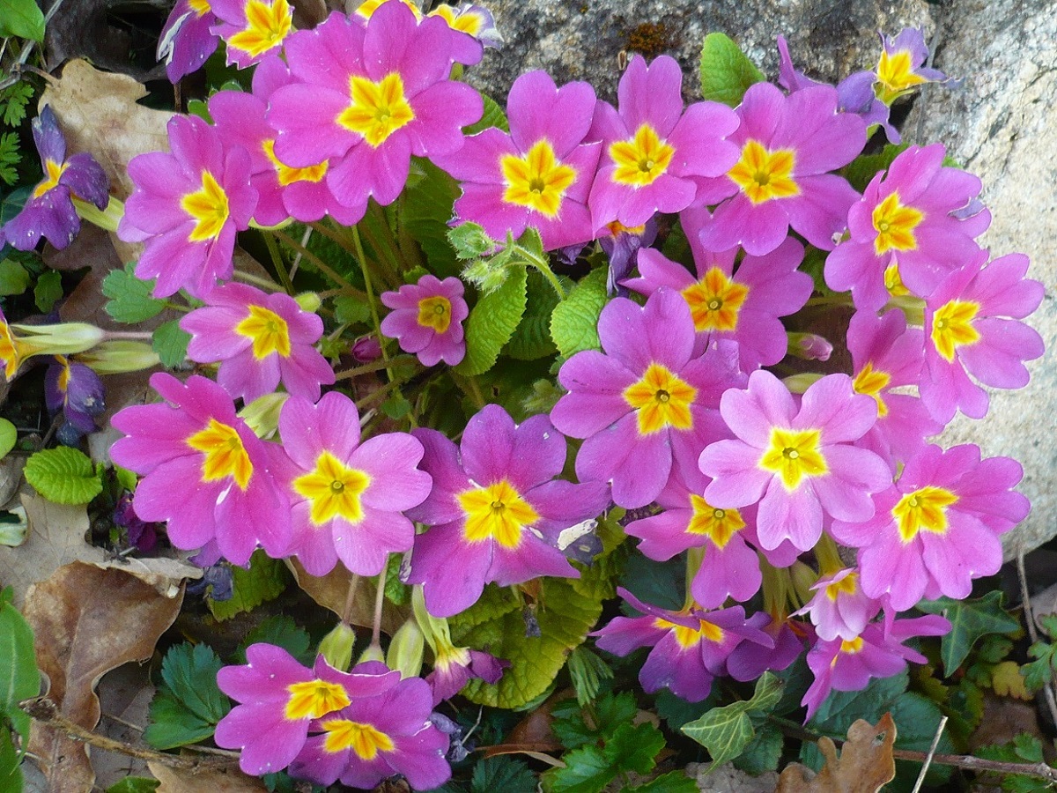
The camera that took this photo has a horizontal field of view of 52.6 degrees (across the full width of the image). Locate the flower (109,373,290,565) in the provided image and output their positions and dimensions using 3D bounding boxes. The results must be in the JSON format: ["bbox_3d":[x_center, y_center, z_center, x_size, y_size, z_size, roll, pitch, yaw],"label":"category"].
[{"bbox_3d":[-0.081,0.018,0.265,0.044,0.047,0.018,20,23,17],"label":"flower"}]

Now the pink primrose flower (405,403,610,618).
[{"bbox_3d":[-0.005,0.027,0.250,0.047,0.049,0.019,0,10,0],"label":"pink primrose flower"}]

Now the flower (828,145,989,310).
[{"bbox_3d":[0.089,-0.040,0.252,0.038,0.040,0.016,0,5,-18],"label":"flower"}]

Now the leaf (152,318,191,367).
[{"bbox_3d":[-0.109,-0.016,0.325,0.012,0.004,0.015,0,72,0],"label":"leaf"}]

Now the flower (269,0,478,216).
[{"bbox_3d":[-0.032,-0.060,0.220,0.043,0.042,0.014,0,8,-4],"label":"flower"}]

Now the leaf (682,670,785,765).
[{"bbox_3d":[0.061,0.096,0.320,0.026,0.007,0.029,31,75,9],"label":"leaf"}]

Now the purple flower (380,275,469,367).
[{"bbox_3d":[-0.029,-0.021,0.300,0.025,0.026,0.010,16,13,14],"label":"purple flower"}]

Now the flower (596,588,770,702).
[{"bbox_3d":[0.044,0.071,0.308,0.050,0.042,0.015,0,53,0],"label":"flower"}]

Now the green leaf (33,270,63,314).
[{"bbox_3d":[-0.135,-0.029,0.300,0.009,0.004,0.013,5,73,2],"label":"green leaf"}]

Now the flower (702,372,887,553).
[{"bbox_3d":[0.062,0.015,0.247,0.043,0.015,0.041,6,93,5],"label":"flower"}]

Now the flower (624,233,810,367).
[{"bbox_3d":[0.048,-0.025,0.272,0.047,0.040,0.015,6,7,5],"label":"flower"}]

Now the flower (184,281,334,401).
[{"bbox_3d":[-0.072,-0.014,0.285,0.040,0.035,0.015,11,21,9],"label":"flower"}]

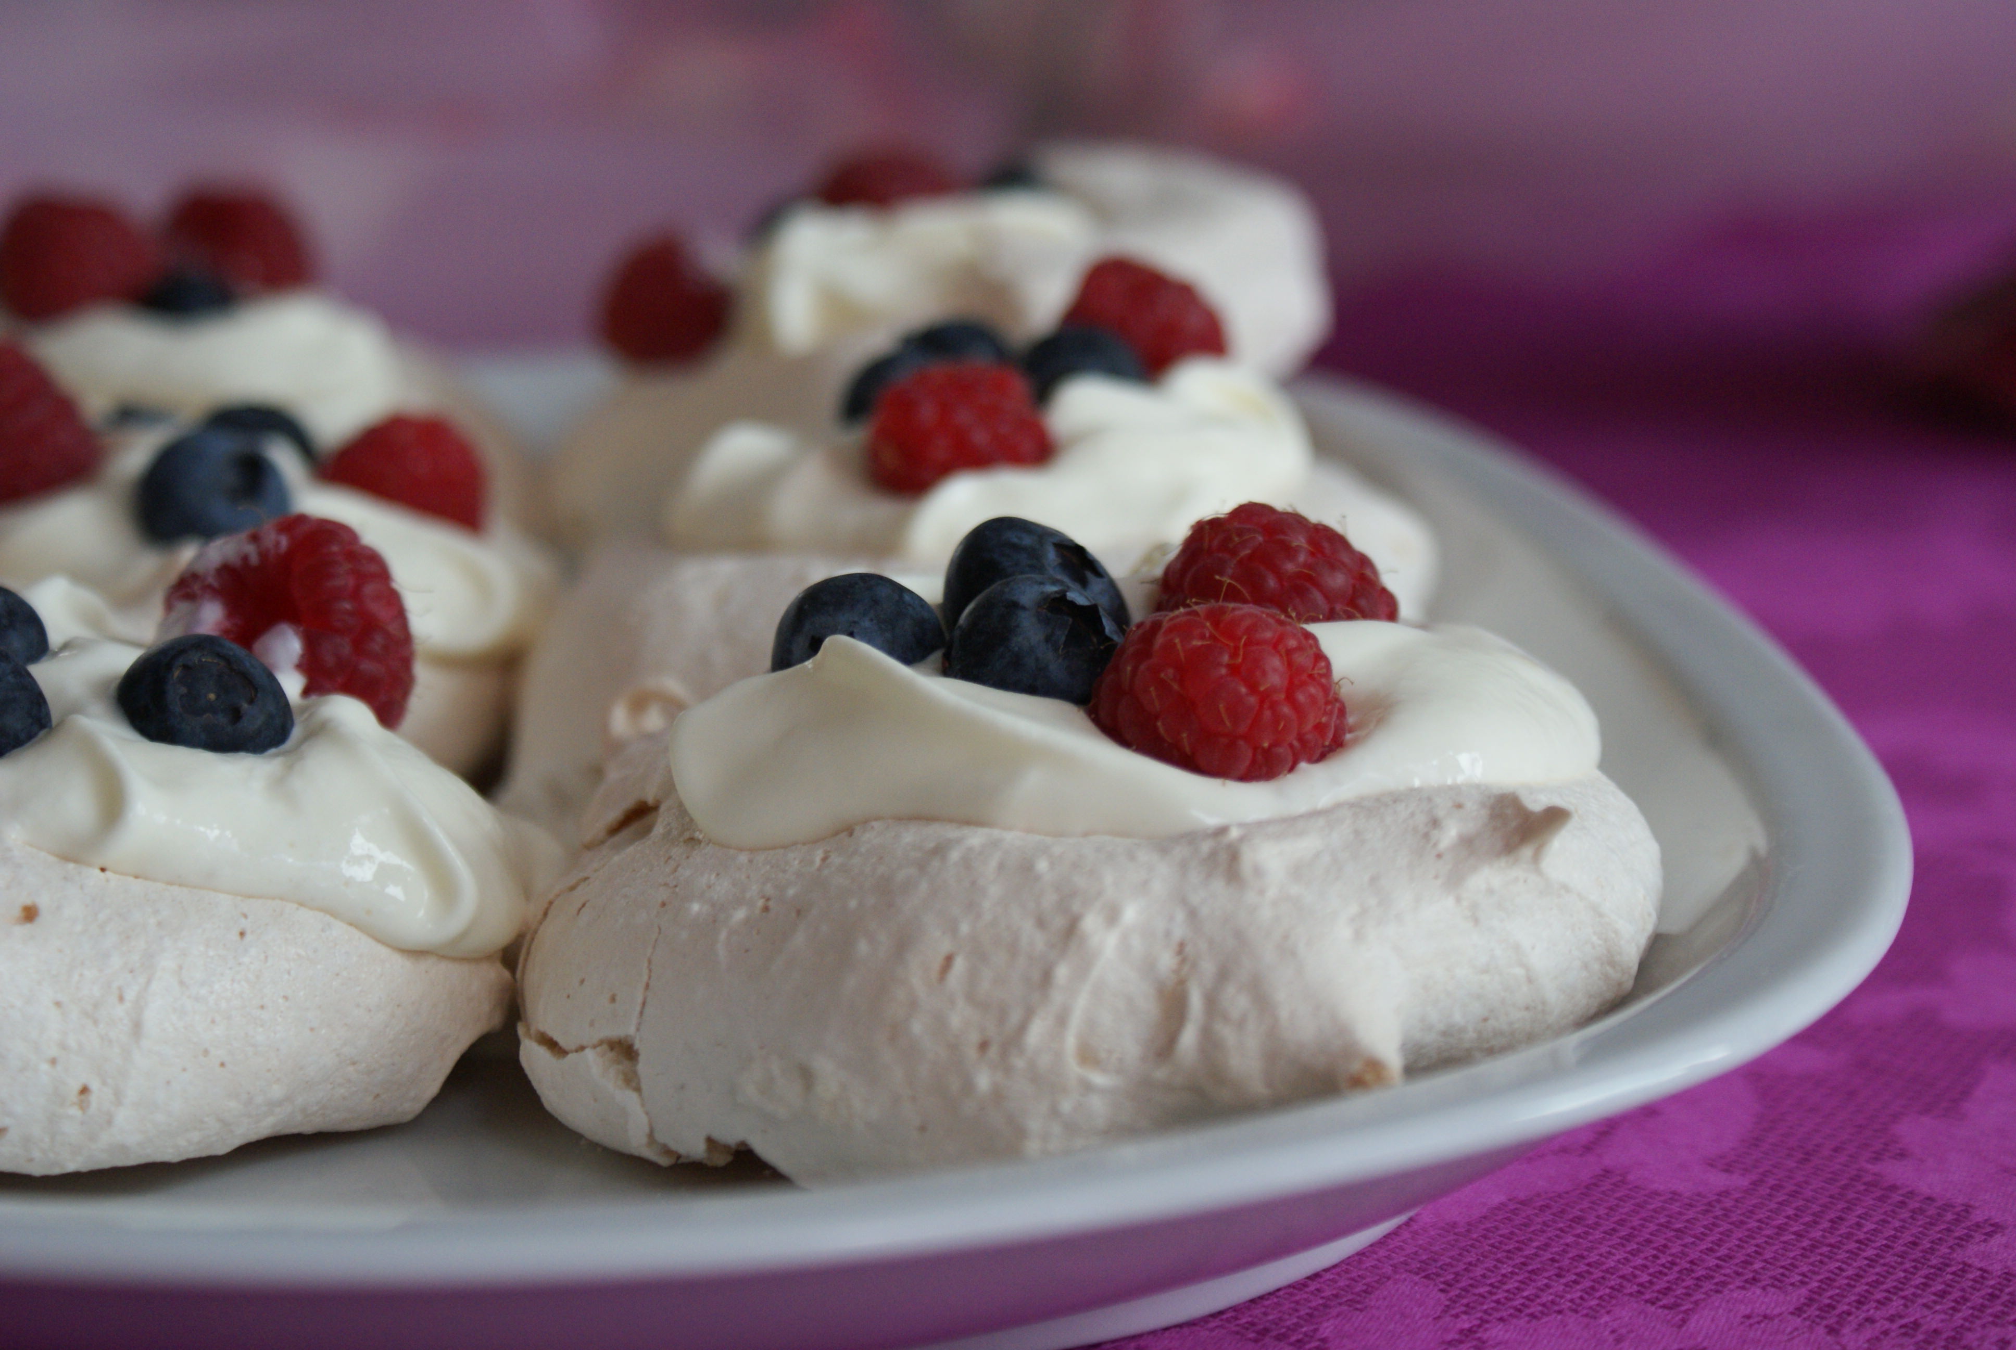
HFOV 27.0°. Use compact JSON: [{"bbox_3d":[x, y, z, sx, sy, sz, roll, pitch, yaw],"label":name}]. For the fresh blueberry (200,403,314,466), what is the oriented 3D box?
[{"bbox_3d":[-0.084,-0.024,0.470,0.014,0.013,0.014,0,15,0],"label":"fresh blueberry"}]

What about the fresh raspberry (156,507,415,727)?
[{"bbox_3d":[-0.063,-0.004,0.368,0.021,0.019,0.020,0,15,0],"label":"fresh raspberry"}]

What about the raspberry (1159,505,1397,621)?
[{"bbox_3d":[0.024,-0.008,0.367,0.021,0.017,0.019,0,15,0],"label":"raspberry"}]

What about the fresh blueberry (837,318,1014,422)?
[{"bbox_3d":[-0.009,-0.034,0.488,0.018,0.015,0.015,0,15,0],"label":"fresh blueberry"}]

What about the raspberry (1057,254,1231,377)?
[{"bbox_3d":[0.016,-0.042,0.500,0.020,0.017,0.019,0,15,0],"label":"raspberry"}]

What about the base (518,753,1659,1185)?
[{"bbox_3d":[0.007,0.016,0.360,0.098,0.029,0.090,0,15,0],"label":"base"}]

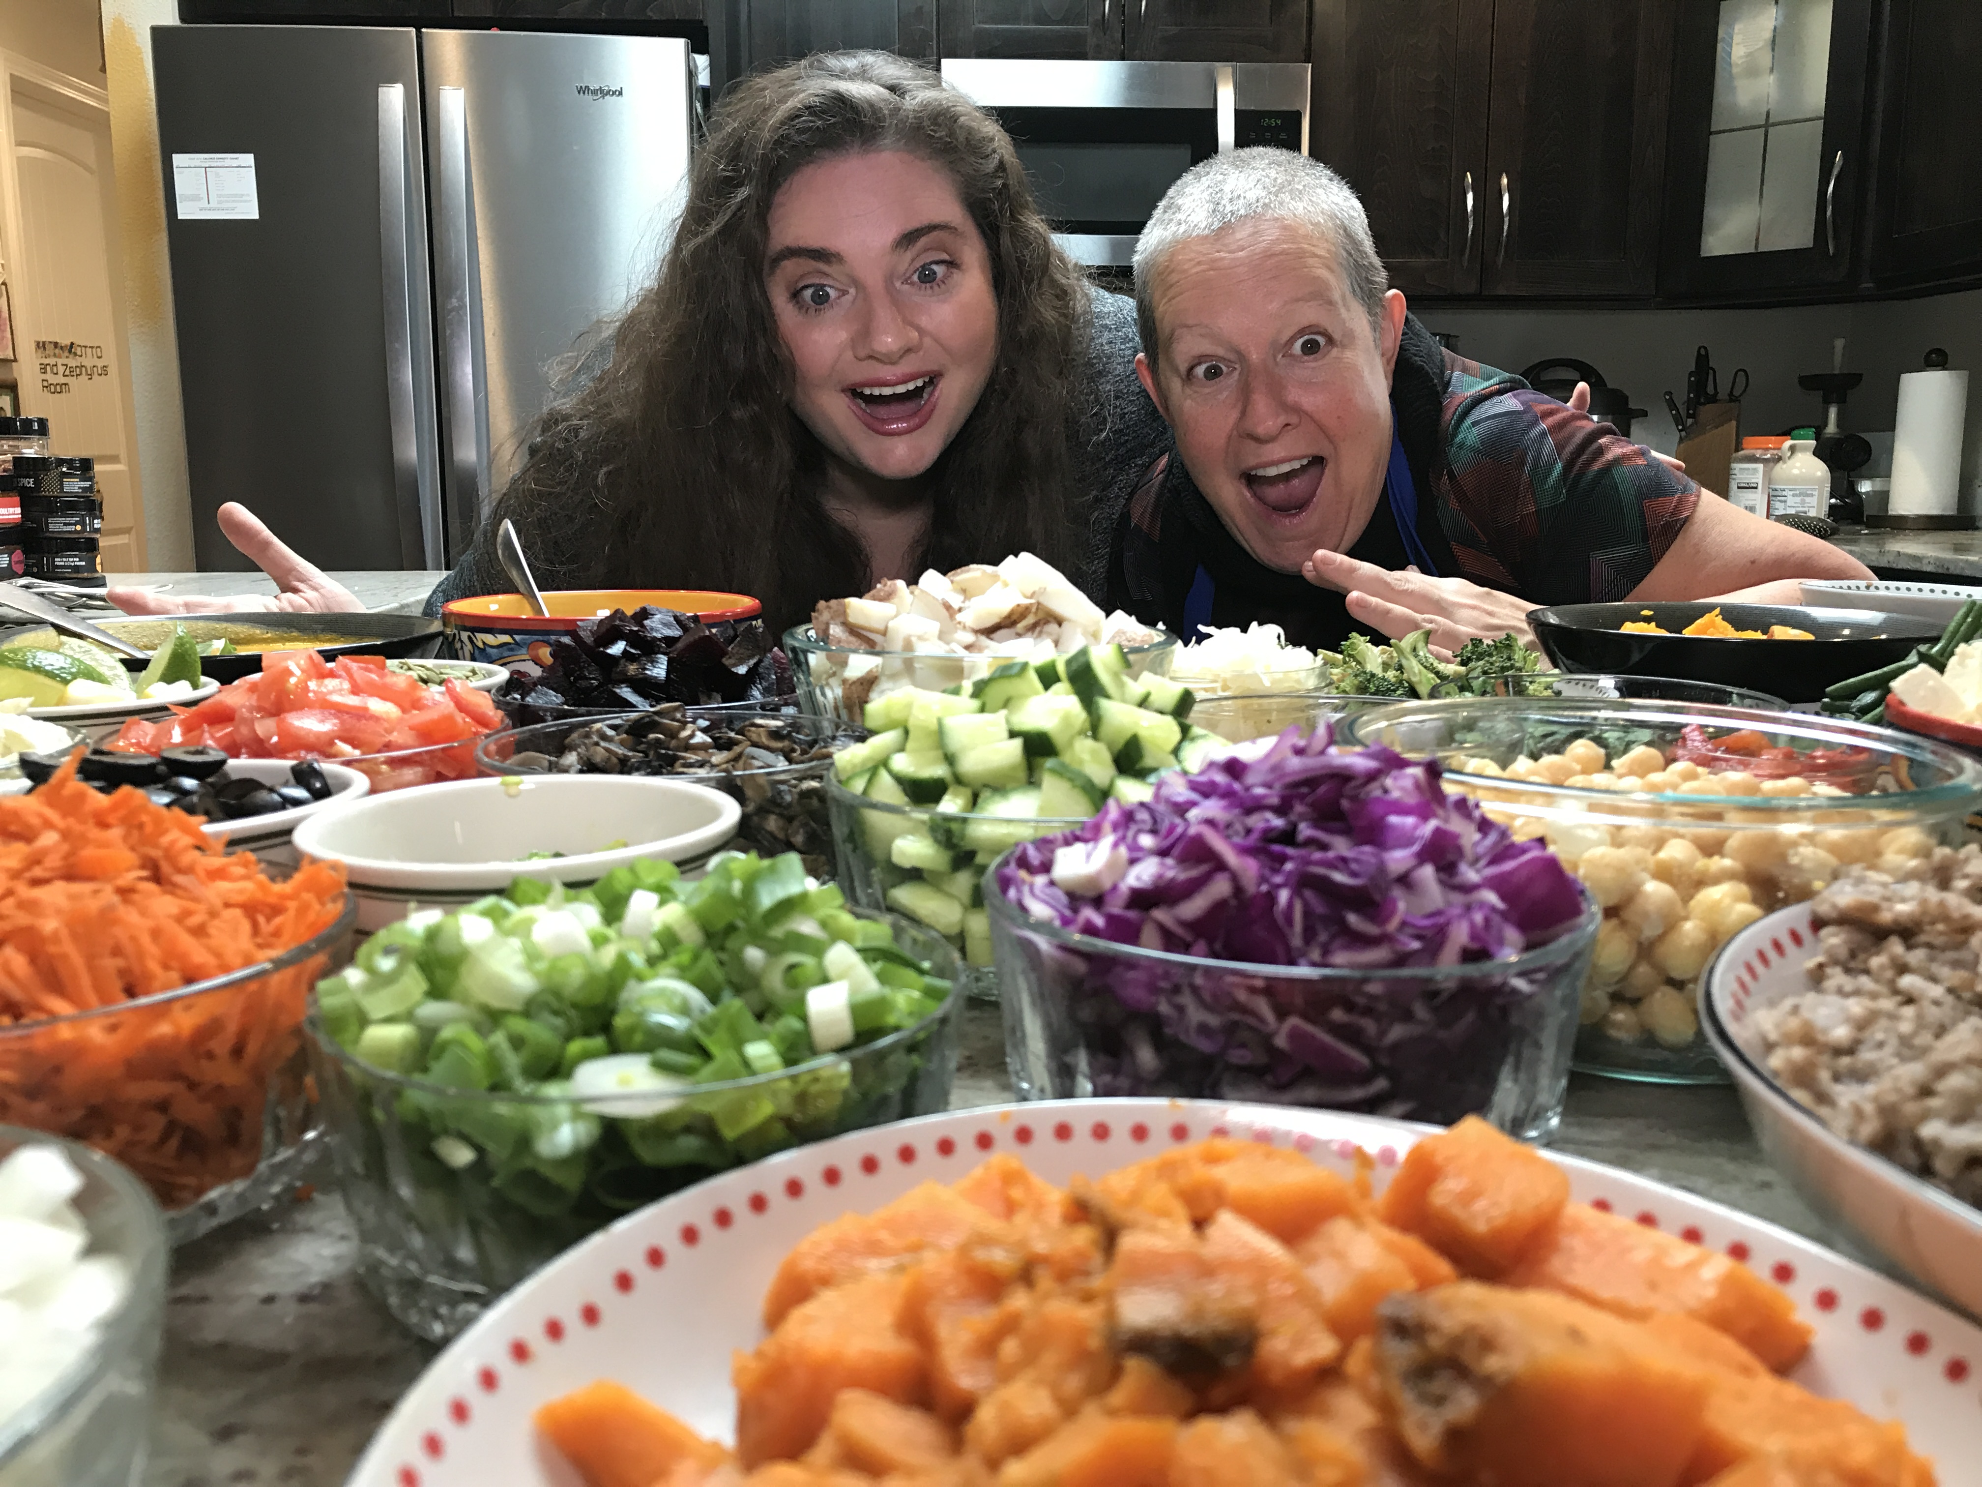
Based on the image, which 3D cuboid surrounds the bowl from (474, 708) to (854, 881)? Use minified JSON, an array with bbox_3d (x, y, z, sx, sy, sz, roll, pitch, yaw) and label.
[{"bbox_3d":[-0.099,0.024,0.509,0.124,0.050,0.124,0,10,0],"label":"bowl"}]

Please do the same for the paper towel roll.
[{"bbox_3d":[1.896,-0.605,3.234,0.120,0.280,0.120,0,10,0],"label":"paper towel roll"}]

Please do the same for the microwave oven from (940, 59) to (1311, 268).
[{"bbox_3d":[0.265,-1.219,3.494,0.759,0.408,0.400,-1,10,-4],"label":"microwave oven"}]

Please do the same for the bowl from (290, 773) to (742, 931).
[{"bbox_3d":[-0.115,0.044,0.400,0.107,0.052,0.107,0,10,0],"label":"bowl"}]

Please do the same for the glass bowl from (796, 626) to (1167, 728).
[{"bbox_3d":[-0.004,-0.008,0.632,0.155,0.071,0.155,0,10,0],"label":"glass bowl"}]

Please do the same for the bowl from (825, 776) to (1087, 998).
[{"bbox_3d":[0.011,0.033,0.457,0.116,0.050,0.116,0,10,0],"label":"bowl"}]

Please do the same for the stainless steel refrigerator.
[{"bbox_3d":[-1.010,-0.429,3.306,0.908,1.770,0.860,-1,10,-4],"label":"stainless steel refrigerator"}]

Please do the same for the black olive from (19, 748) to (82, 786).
[{"bbox_3d":[-0.268,0.006,0.458,0.018,0.011,0.018,0,10,0],"label":"black olive"}]

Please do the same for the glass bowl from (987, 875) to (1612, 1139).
[{"bbox_3d":[0.062,0.053,0.348,0.128,0.048,0.128,0,10,0],"label":"glass bowl"}]

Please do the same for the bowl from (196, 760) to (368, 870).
[{"bbox_3d":[-0.222,0.040,0.431,0.107,0.052,0.107,0,10,0],"label":"bowl"}]

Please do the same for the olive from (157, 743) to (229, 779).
[{"bbox_3d":[-0.228,0.005,0.458,0.018,0.010,0.018,0,10,0],"label":"olive"}]

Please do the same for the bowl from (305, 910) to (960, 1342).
[{"bbox_3d":[-0.063,0.066,0.299,0.117,0.048,0.117,0,10,0],"label":"bowl"}]

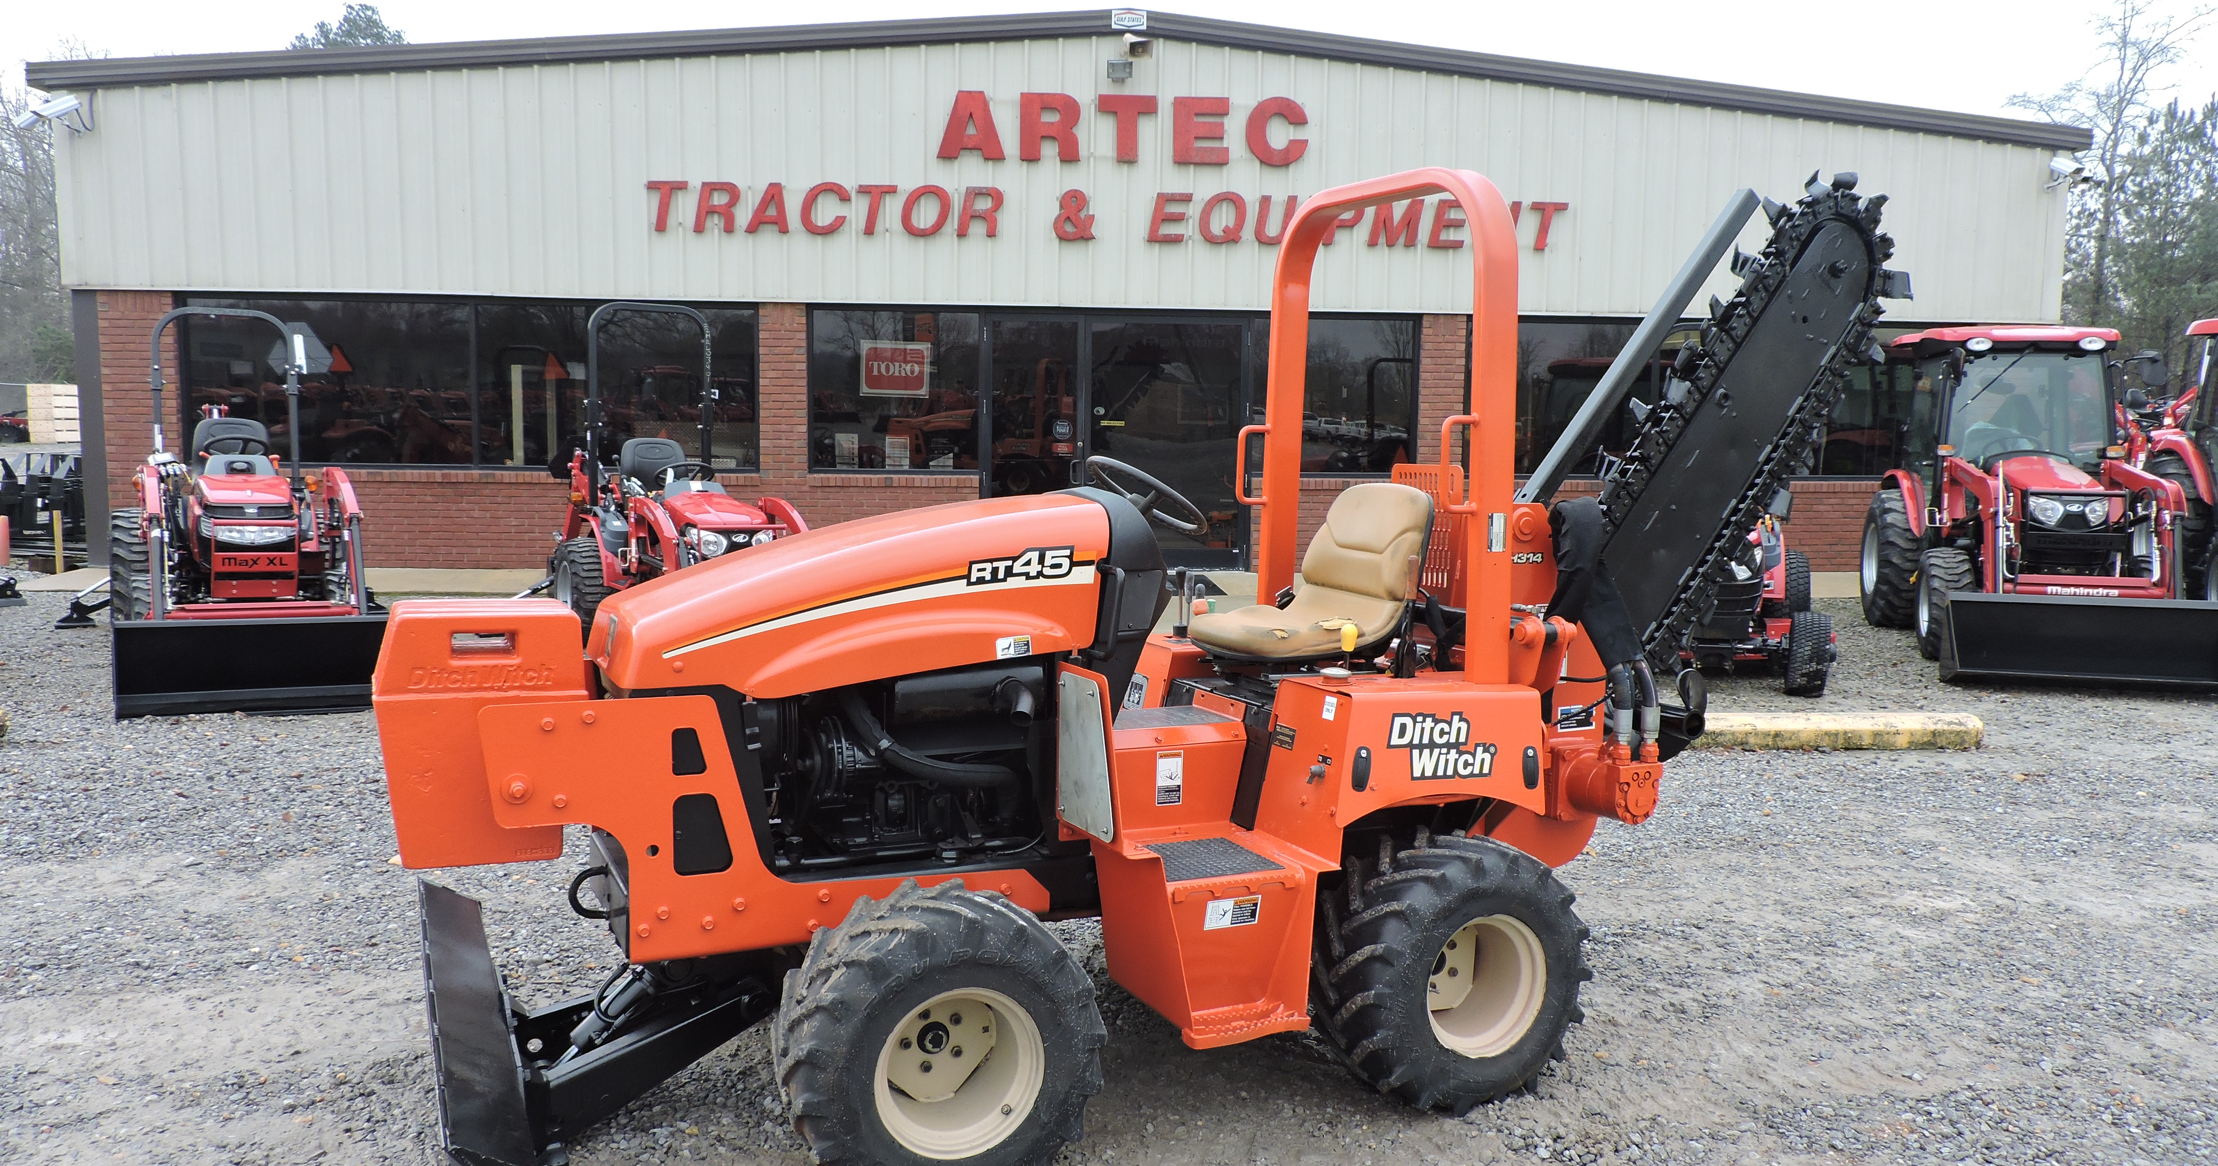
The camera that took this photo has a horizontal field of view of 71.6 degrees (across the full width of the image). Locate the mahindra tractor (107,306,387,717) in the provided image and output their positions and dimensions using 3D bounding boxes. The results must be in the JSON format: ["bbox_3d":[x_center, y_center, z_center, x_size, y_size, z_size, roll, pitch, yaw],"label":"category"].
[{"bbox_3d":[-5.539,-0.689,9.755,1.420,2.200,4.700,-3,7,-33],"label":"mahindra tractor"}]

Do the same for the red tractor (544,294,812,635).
[{"bbox_3d":[-2.836,-0.740,10.159,1.350,2.240,4.300,-4,7,-35],"label":"red tractor"}]

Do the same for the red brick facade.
[{"bbox_3d":[-0.103,-1.338,14.466,17.826,2.440,0.450,0,6,-5],"label":"red brick facade"}]

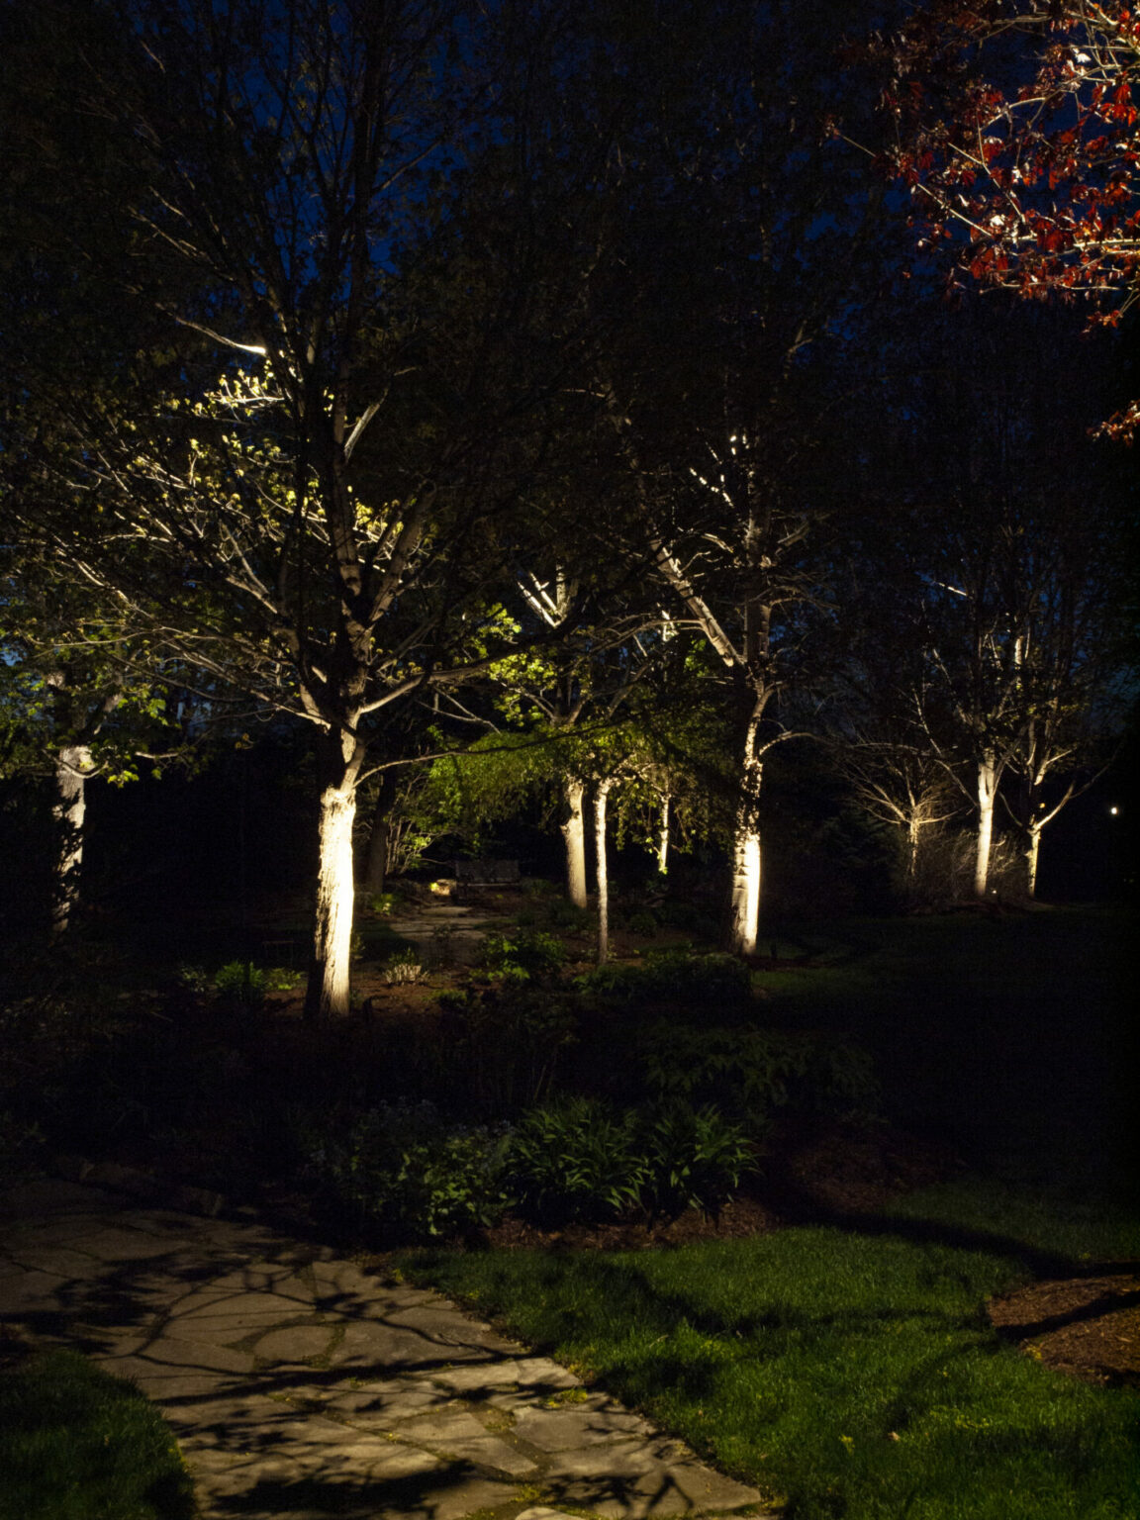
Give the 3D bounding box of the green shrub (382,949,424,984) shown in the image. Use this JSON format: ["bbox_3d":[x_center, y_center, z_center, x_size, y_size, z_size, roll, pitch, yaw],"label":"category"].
[{"bbox_3d":[-1.520,1.882,16.000,0.390,0.330,0.360,0,-2,0],"label":"green shrub"}]

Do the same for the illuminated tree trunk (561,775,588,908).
[{"bbox_3d":[0.065,1.264,27.300,0.390,2.067,0.360,0,-2,0],"label":"illuminated tree trunk"}]

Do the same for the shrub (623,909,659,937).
[{"bbox_3d":[0.886,2.048,22.032,0.447,0.349,0.420,0,-2,0],"label":"shrub"}]

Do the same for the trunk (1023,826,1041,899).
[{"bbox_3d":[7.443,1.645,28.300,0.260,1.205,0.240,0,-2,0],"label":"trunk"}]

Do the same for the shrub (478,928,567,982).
[{"bbox_3d":[-0.446,1.828,16.489,0.836,0.481,0.750,0,-2,0],"label":"shrub"}]

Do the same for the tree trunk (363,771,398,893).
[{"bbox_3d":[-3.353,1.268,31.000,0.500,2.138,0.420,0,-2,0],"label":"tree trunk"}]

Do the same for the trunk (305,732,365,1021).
[{"bbox_3d":[-1.744,0.868,13.032,0.427,2.150,0.400,0,-2,0],"label":"trunk"}]

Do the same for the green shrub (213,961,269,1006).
[{"bbox_3d":[-2.680,1.817,14.260,0.434,0.353,0.420,0,-2,0],"label":"green shrub"}]

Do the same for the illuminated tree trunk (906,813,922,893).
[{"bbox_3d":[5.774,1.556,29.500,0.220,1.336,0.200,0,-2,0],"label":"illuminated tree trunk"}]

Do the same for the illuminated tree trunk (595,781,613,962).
[{"bbox_3d":[0.343,1.119,17.800,0.170,1.913,0.150,0,-2,0],"label":"illuminated tree trunk"}]

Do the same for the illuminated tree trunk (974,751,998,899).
[{"bbox_3d":[7.549,1.174,31.855,0.409,2.671,0.360,0,-2,0],"label":"illuminated tree trunk"}]

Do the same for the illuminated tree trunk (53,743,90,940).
[{"bbox_3d":[-6.262,0.999,22.053,0.448,2.430,0.450,0,-2,0],"label":"illuminated tree trunk"}]

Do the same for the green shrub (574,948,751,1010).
[{"bbox_3d":[0.770,1.775,14.600,1.460,0.450,1.100,0,-2,0],"label":"green shrub"}]

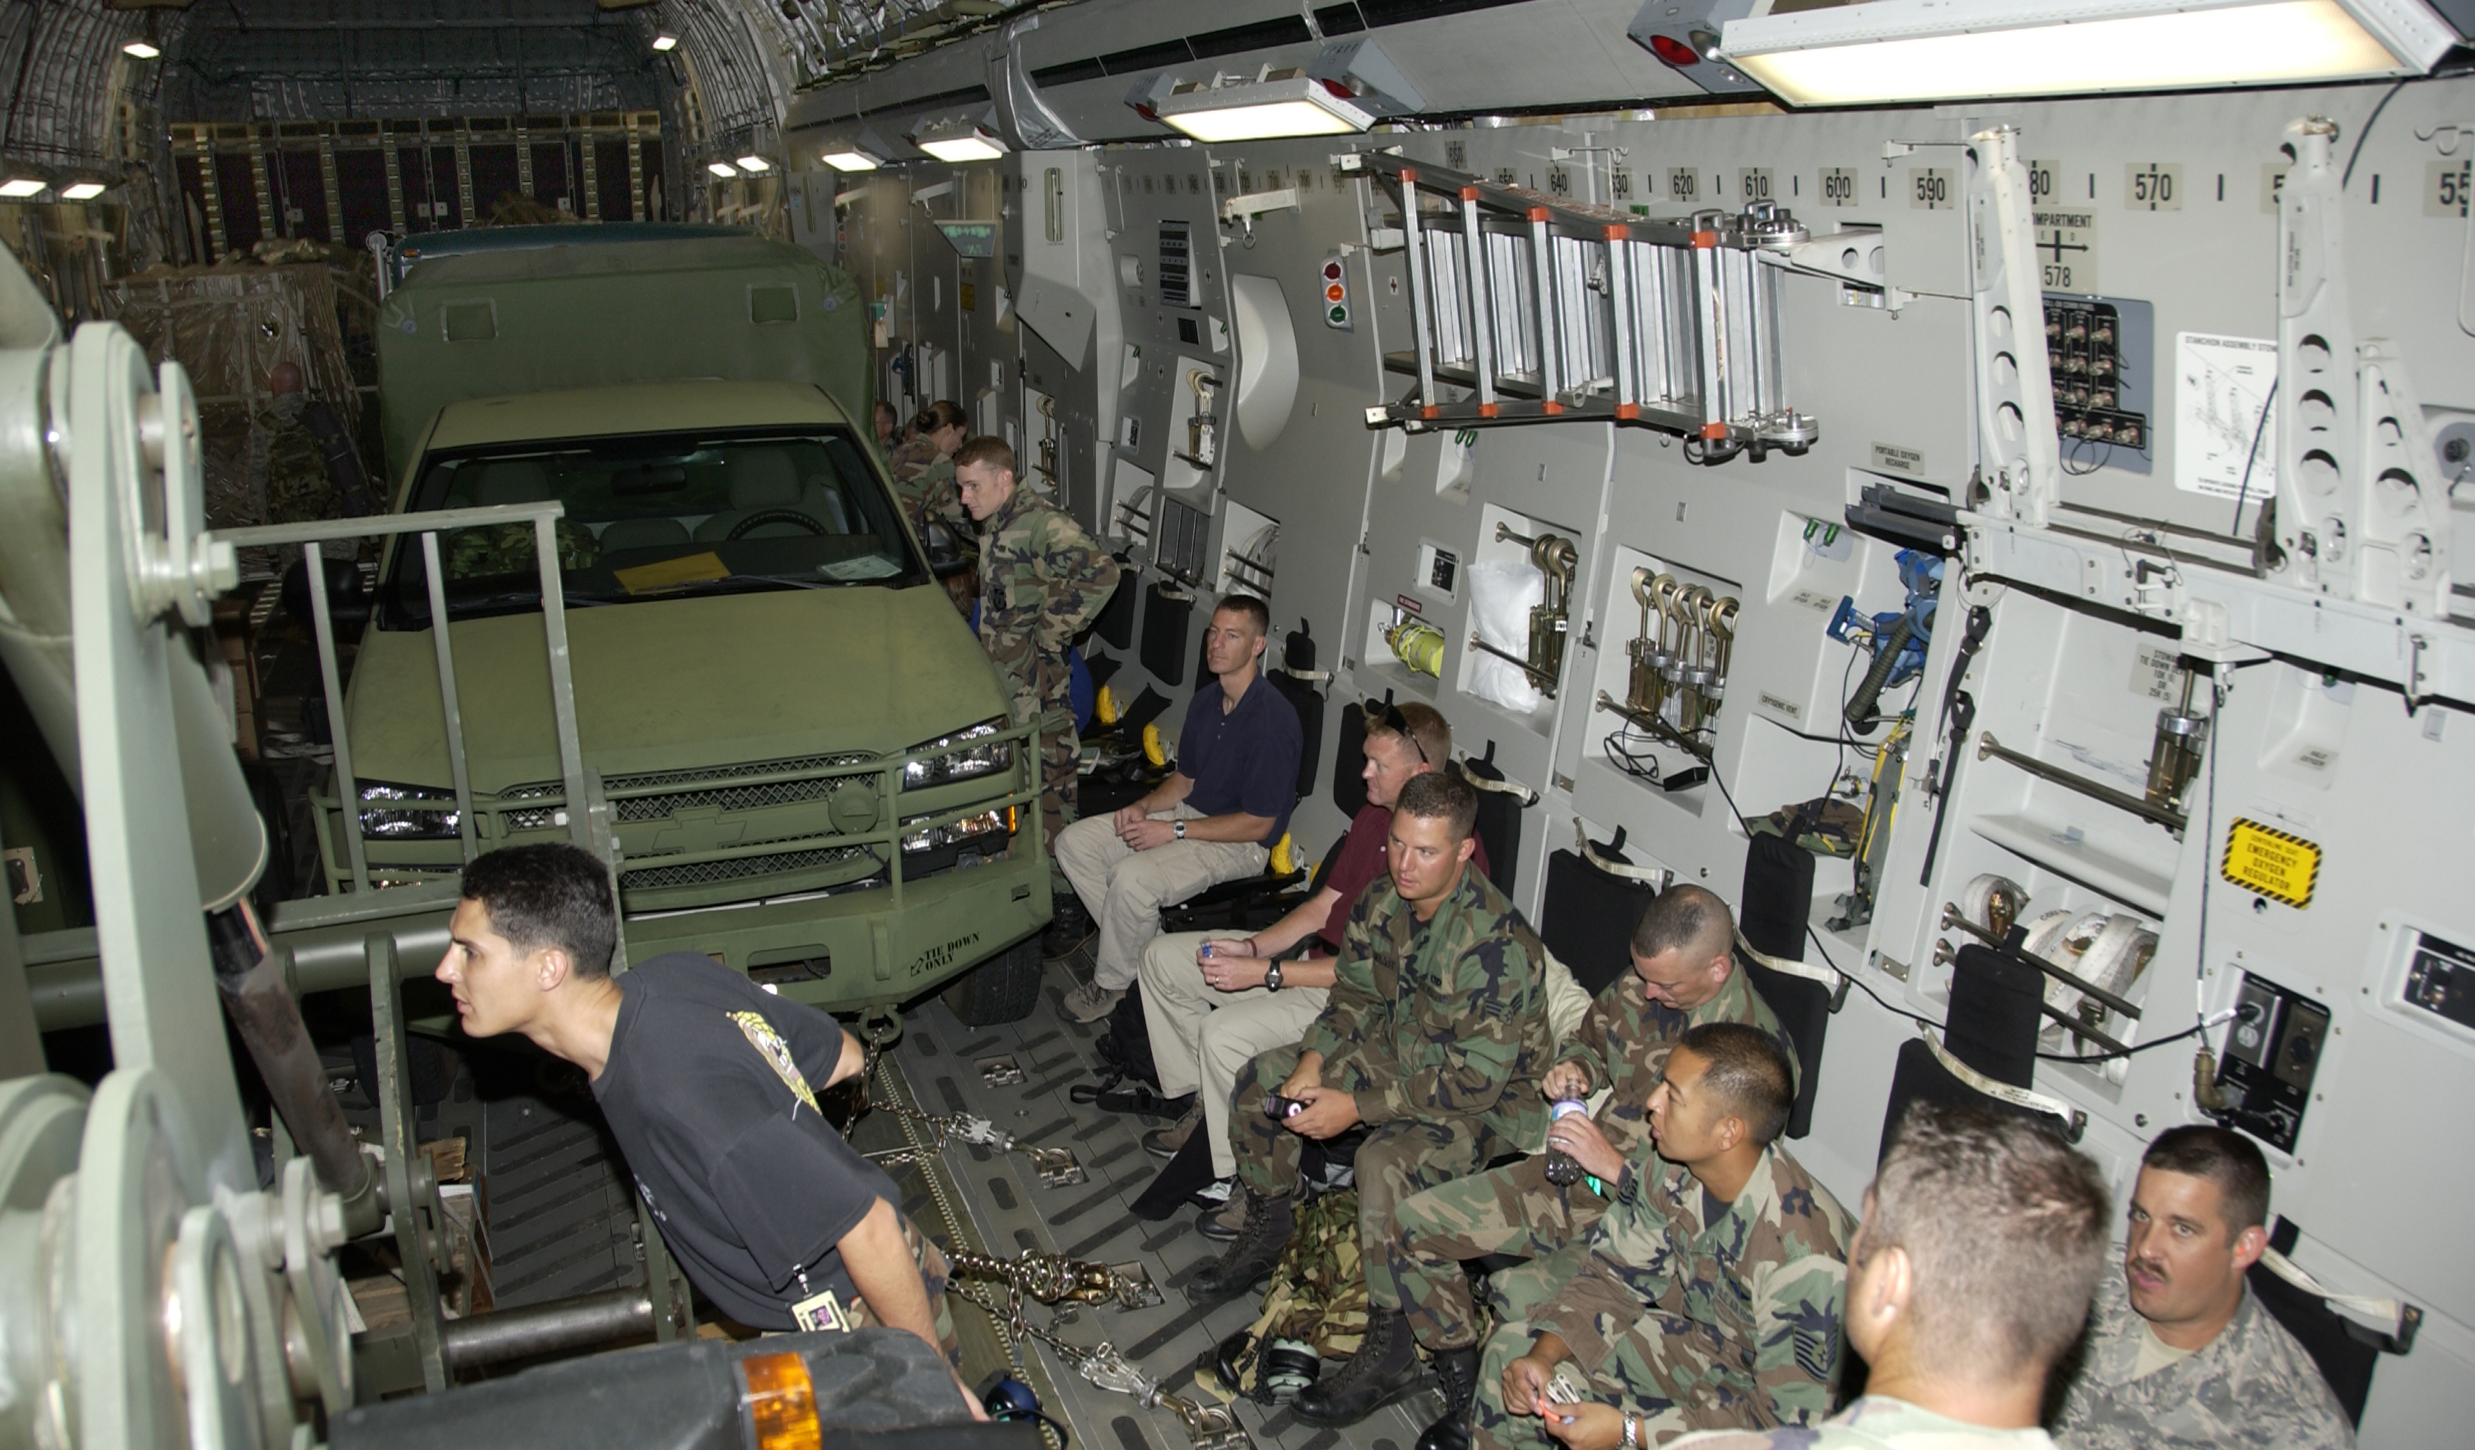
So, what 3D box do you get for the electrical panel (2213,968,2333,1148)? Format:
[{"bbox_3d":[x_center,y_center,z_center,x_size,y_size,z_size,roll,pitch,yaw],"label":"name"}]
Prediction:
[{"bbox_3d":[1.635,0.532,2.909,0.050,0.245,0.155,0,15,-23],"label":"electrical panel"}]

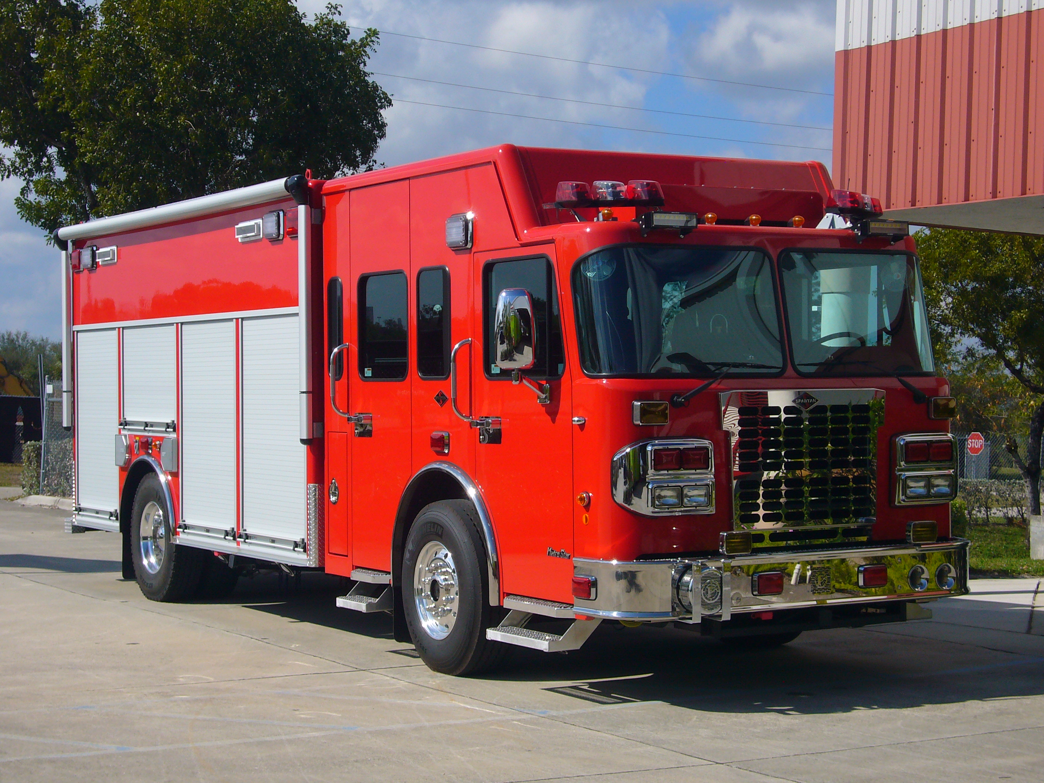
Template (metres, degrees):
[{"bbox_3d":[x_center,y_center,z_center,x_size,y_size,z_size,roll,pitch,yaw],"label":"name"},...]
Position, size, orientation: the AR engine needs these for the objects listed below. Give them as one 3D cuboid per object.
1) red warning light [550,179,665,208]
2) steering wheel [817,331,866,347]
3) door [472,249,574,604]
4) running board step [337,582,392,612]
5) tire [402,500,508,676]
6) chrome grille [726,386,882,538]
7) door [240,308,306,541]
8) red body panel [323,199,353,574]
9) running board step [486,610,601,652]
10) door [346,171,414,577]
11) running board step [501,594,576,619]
[{"bbox_3d":[0.482,-1.090,11.330,0.610,0.155,0.220,0,0,0],"label":"red warning light"},{"bbox_3d":[1.781,-0.203,12.021,0.480,0.070,0.480,-1,-36,-30],"label":"steering wheel"},{"bbox_3d":[0.038,0.168,11.553,0.090,1.963,1.080,-1,0,-30],"label":"door"},{"bbox_3d":[-0.952,1.315,13.236,0.330,0.165,0.430,-1,0,-30],"label":"running board step"},{"bbox_3d":[-0.410,1.189,12.415,0.290,1.050,1.050,-1,0,-30],"label":"tire"},{"bbox_3d":[1.521,0.390,11.130,1.101,0.788,0.080,-1,0,-30],"label":"chrome grille"},{"bbox_3d":[-1.736,0.245,14.403,0.060,1.596,1.167,-1,0,-30],"label":"door"},{"bbox_3d":[-1.180,-0.058,13.644,0.090,2.560,0.440,-1,0,-30],"label":"red body panel"},{"bbox_3d":[0.118,1.318,11.405,0.340,0.163,0.680,-1,0,-30],"label":"running board step"},{"bbox_3d":[-0.860,-0.090,12.917,0.090,2.430,0.857,-1,0,-30],"label":"door"},{"bbox_3d":[0.157,1.216,11.491,0.225,0.046,0.670,-1,0,-30],"label":"running board step"}]

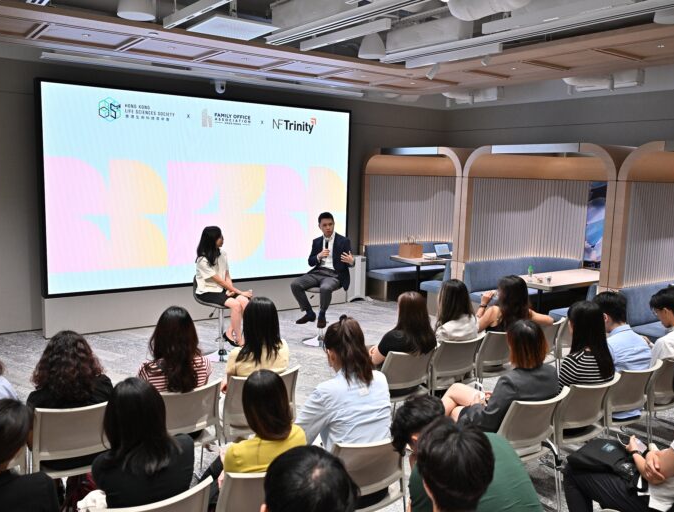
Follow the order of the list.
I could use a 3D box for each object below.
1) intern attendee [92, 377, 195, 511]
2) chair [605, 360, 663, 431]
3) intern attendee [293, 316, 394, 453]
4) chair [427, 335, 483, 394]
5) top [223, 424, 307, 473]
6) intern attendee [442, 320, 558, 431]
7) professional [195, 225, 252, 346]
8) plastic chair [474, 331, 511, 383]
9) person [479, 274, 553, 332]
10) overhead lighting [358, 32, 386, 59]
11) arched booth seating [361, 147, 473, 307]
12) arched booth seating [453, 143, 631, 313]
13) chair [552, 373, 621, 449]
[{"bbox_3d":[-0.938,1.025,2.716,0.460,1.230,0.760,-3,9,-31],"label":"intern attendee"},{"bbox_3d":[1.895,1.106,4.351,0.510,0.820,0.560,-3,9,-33],"label":"chair"},{"bbox_3d":[-0.012,0.968,3.308,0.560,1.260,0.850,-3,9,-29],"label":"intern attendee"},{"bbox_3d":[0.803,0.993,4.930,0.510,0.820,0.560,-3,9,-35],"label":"chair"},{"bbox_3d":[-0.331,0.981,2.770,0.420,0.520,0.280,-3,9,-30],"label":"top"},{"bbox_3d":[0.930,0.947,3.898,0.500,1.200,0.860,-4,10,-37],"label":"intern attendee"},{"bbox_3d":[-1.168,0.315,6.602,0.610,1.230,0.430,6,9,27],"label":"professional"},{"bbox_3d":[1.244,0.965,5.295,0.490,0.810,0.550,-4,9,-35],"label":"plastic chair"},{"bbox_3d":[1.273,0.727,5.415,0.660,1.250,0.760,-4,10,-39],"label":"person"},{"bbox_3d":[0.334,-1.973,5.675,0.285,0.270,0.285,2,8,0],"label":"overhead lighting"},{"bbox_3d":[1.783,-0.418,9.640,1.750,2.434,2.192,-3,9,-33],"label":"arched booth seating"},{"bbox_3d":[2.982,-0.136,7.816,1.750,2.434,2.192,-3,9,-33],"label":"arched booth seating"},{"bbox_3d":[1.436,1.131,4.053,0.510,0.820,0.560,-3,9,-33],"label":"chair"}]

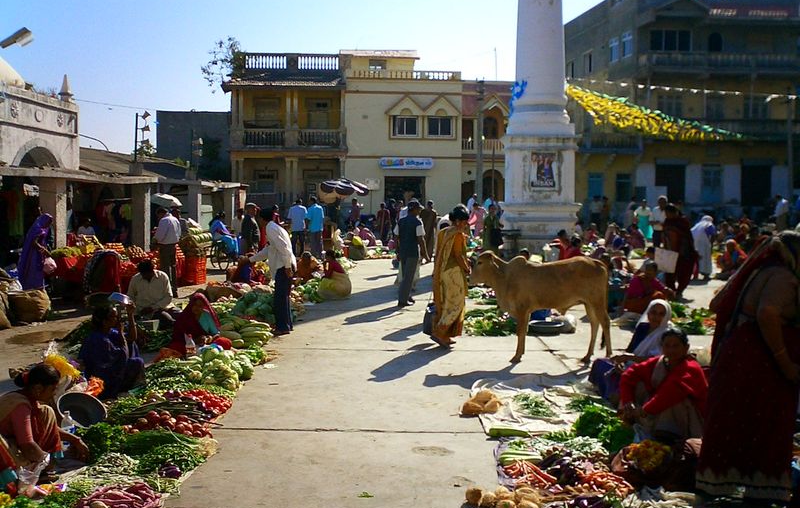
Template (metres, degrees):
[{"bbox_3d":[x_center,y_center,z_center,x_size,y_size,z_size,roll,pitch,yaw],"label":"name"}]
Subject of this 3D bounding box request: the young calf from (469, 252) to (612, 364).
[{"bbox_3d":[1.411,0.523,8.614,1.410,1.100,0.400,0,4,0],"label":"young calf"}]

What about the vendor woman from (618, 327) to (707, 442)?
[{"bbox_3d":[1.825,0.878,5.924,0.580,0.780,0.640,2,5,30],"label":"vendor woman"}]

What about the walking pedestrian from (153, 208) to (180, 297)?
[{"bbox_3d":[-4.096,-0.058,14.994,0.460,1.580,0.440,-3,5,-37],"label":"walking pedestrian"}]

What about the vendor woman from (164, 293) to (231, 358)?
[{"bbox_3d":[-2.317,0.751,9.803,0.600,0.660,0.660,-4,5,-41],"label":"vendor woman"}]

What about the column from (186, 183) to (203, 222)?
[{"bbox_3d":[-5.993,-1.031,24.932,0.320,2.050,0.420,0,4,0],"label":"column"}]

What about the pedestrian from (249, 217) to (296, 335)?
[{"bbox_3d":[-1.551,0.183,10.349,0.560,1.550,0.450,0,4,3],"label":"pedestrian"}]

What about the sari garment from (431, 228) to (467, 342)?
[{"bbox_3d":[0.586,0.303,9.924,0.400,1.300,0.420,-2,4,-25],"label":"sari garment"}]

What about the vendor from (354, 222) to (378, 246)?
[{"bbox_3d":[-1.012,-0.504,25.826,0.580,0.800,0.620,3,5,40],"label":"vendor"}]

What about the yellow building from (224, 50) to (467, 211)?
[{"bbox_3d":[-2.791,-5.488,42.716,11.000,8.600,8.000,0,4,-4],"label":"yellow building"}]

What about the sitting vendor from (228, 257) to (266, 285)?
[{"bbox_3d":[-2.774,0.286,15.456,0.620,0.680,0.520,2,4,28],"label":"sitting vendor"}]

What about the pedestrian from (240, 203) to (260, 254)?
[{"bbox_3d":[-3.147,-0.329,17.948,0.360,1.570,0.440,2,4,28],"label":"pedestrian"}]

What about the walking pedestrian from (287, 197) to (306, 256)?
[{"bbox_3d":[-2.784,-0.694,22.946,0.540,1.640,0.340,0,4,3],"label":"walking pedestrian"}]

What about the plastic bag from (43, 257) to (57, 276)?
[{"bbox_3d":[-5.821,0.208,14.200,0.230,0.330,0.190,0,4,0],"label":"plastic bag"}]

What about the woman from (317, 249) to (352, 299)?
[{"bbox_3d":[-1.071,0.306,14.174,0.540,0.800,0.460,1,4,12],"label":"woman"}]

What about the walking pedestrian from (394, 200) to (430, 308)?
[{"bbox_3d":[0.176,-0.021,13.370,0.520,1.680,0.480,3,5,37],"label":"walking pedestrian"}]

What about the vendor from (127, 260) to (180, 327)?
[{"bbox_3d":[-3.512,0.500,12.094,0.700,0.860,0.720,-1,4,-12],"label":"vendor"}]

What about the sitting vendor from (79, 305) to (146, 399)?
[{"bbox_3d":[-2.626,0.834,7.750,0.620,0.780,0.520,-1,4,-7],"label":"sitting vendor"}]

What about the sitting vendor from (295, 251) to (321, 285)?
[{"bbox_3d":[-1.623,0.293,14.976,0.460,0.720,0.460,3,5,37],"label":"sitting vendor"}]

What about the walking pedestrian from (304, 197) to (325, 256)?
[{"bbox_3d":[-2.260,-0.688,22.545,0.520,1.680,0.340,0,4,-3],"label":"walking pedestrian"}]

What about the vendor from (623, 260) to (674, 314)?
[{"bbox_3d":[3.718,0.459,12.777,0.620,0.760,0.660,-2,4,-27],"label":"vendor"}]

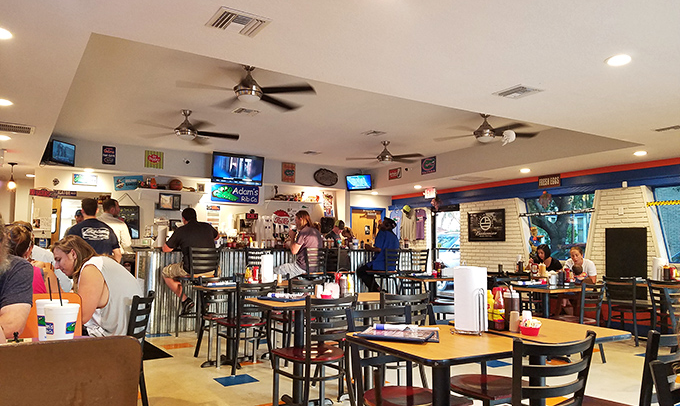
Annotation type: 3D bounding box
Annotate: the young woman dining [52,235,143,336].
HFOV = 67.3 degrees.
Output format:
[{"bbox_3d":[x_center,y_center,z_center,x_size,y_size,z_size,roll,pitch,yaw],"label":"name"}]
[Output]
[{"bbox_3d":[-1.660,0.858,3.530,0.630,1.240,0.470,0,-5,-3],"label":"young woman dining"}]

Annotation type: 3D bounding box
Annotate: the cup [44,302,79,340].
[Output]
[{"bbox_3d":[-1.006,0.455,1.843,0.115,0.175,0.115,0,-5,0],"label":"cup"}]

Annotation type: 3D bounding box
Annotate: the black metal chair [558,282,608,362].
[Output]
[{"bbox_3d":[2.297,1.159,4.963,0.430,0.820,0.470,4,-6,-38],"label":"black metal chair"}]

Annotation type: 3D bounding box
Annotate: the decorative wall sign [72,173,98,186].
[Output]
[{"bbox_3d":[-4.321,-0.386,8.676,0.375,0.185,0.030,3,-6,-33],"label":"decorative wall sign"}]

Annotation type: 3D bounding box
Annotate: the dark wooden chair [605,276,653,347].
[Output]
[{"bbox_3d":[3.620,1.325,6.374,0.460,0.840,0.430,3,-6,-33],"label":"dark wooden chair"}]

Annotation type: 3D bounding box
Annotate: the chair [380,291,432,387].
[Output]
[{"bbox_3d":[0.365,1.050,3.694,0.440,0.830,0.470,3,-6,-31],"label":"chair"}]

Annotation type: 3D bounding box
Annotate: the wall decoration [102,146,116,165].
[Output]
[{"bbox_3d":[-3.857,-0.786,8.543,0.208,0.306,0.020,3,-6,-33],"label":"wall decoration"}]

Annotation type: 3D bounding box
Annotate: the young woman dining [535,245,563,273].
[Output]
[{"bbox_3d":[2.982,1.200,7.523,0.750,1.180,0.500,2,-6,-27],"label":"young woman dining"}]

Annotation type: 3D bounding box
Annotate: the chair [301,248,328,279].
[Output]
[{"bbox_3d":[-0.463,1.248,7.589,0.440,1.120,0.470,4,-7,-42],"label":"chair"}]

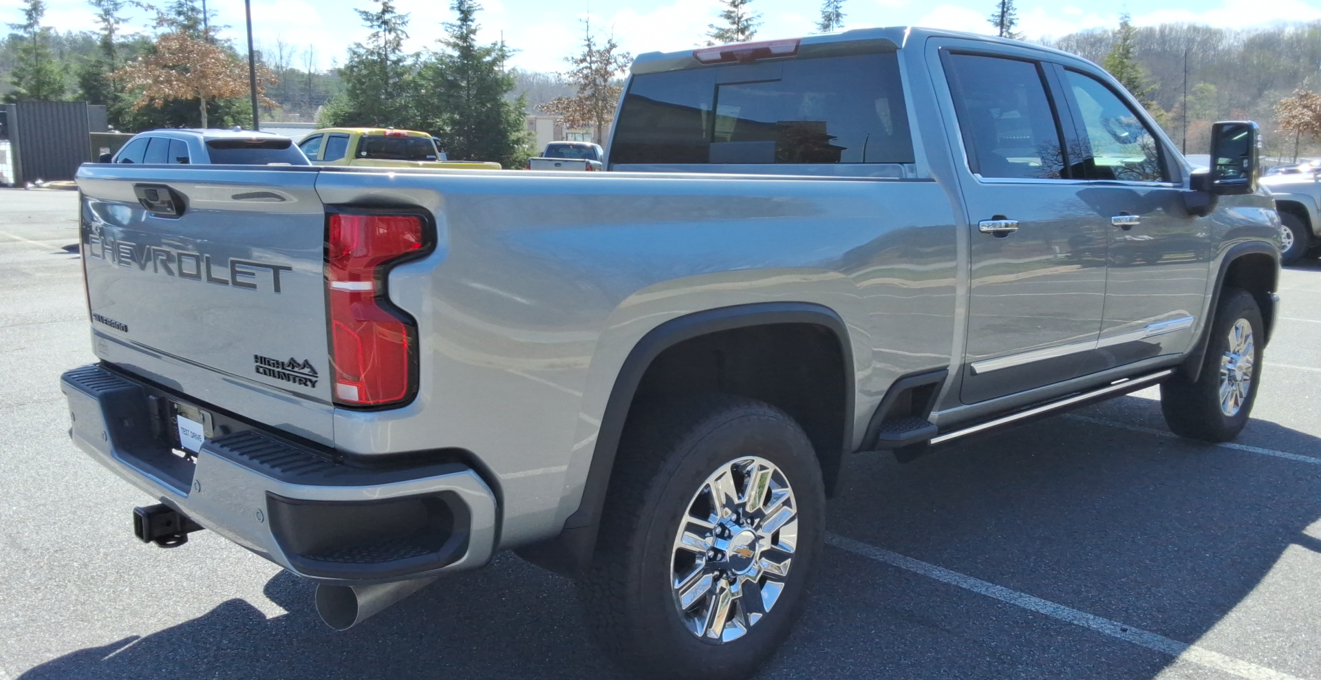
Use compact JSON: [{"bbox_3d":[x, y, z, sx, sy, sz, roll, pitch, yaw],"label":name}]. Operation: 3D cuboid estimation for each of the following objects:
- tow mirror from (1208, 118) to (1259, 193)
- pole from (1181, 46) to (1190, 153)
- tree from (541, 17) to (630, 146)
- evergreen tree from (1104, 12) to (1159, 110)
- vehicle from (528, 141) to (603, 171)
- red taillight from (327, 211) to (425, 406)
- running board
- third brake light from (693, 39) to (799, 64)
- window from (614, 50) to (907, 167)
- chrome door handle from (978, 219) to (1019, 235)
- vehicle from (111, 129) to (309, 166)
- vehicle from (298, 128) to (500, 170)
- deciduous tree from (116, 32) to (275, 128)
[{"bbox_3d":[2.598,-0.828,4.841,0.140,0.335,0.195,-9,14,-43],"label":"tow mirror"},{"bbox_3d":[38.263,-16.332,77.450,0.500,9.500,0.300,10,14,43],"label":"pole"},{"bbox_3d":[-2.609,-8.480,39.027,3.500,6.286,3.500,0,10,-4],"label":"tree"},{"bbox_3d":[19.972,-10.077,45.871,3.300,7.765,3.300,5,11,23],"label":"evergreen tree"},{"bbox_3d":[-2.781,-5.473,34.901,1.960,1.860,5.700,1,10,5],"label":"vehicle"},{"bbox_3d":[-0.589,-0.056,2.235,0.170,0.435,0.200,-9,14,-43],"label":"red taillight"},{"bbox_3d":[1.601,0.259,4.345,2.070,0.080,0.160,-7,12,-44],"label":"running board"},{"bbox_3d":[0.351,-1.142,4.242,0.085,0.078,0.520,-9,14,-43],"label":"third brake light"},{"bbox_3d":[0.341,-0.884,4.197,0.070,0.390,1.570,1,6,-45],"label":"window"},{"bbox_3d":[1.169,-0.392,3.681,0.260,0.046,0.050,-8,12,-44],"label":"chrome door handle"},{"bbox_3d":[-7.154,-2.277,16.427,4.900,1.790,1.950,10,14,43],"label":"vehicle"},{"bbox_3d":[-4.989,-2.693,18.401,1.900,1.820,5.450,-10,14,-44],"label":"vehicle"},{"bbox_3d":[-11.638,-5.619,27.080,3.850,4.176,3.850,-4,11,-23],"label":"deciduous tree"}]

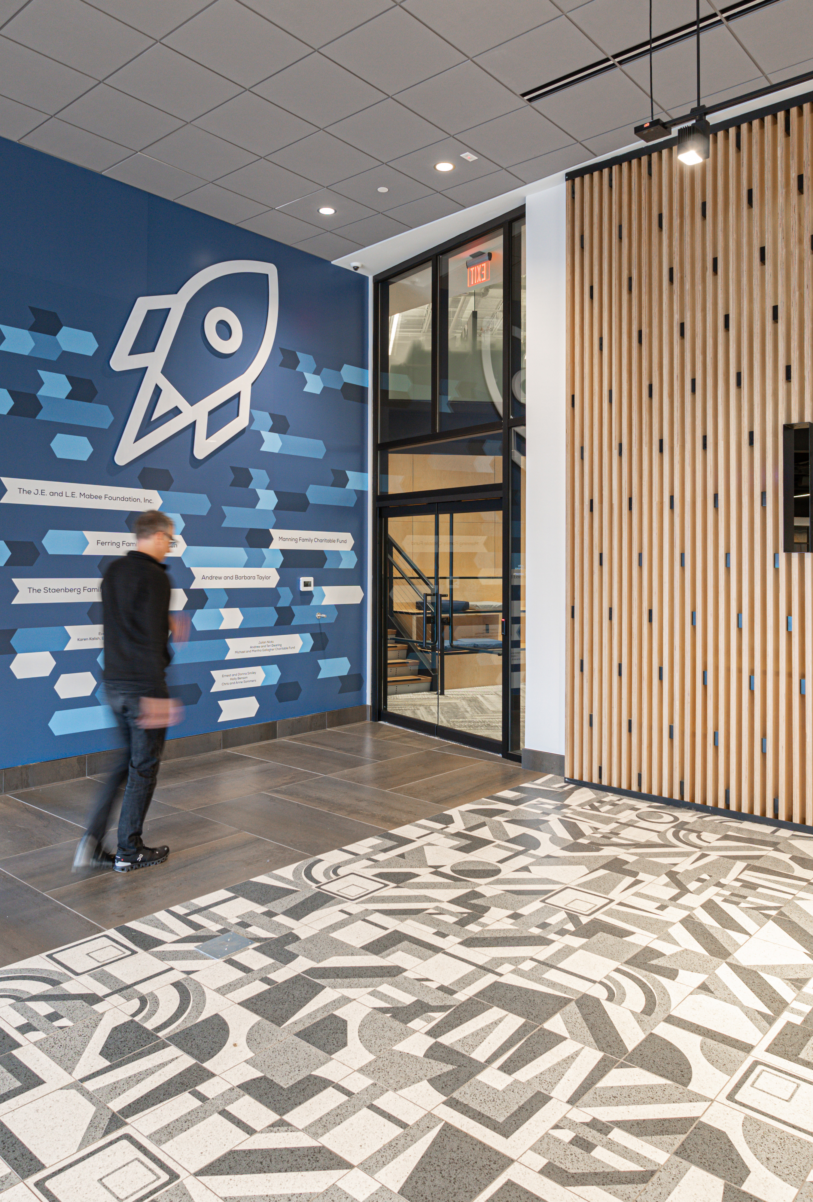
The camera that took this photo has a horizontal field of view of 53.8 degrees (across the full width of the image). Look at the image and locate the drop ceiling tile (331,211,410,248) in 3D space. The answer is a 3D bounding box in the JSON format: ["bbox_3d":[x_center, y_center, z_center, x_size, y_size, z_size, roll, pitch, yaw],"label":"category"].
[{"bbox_3d":[-0.293,-3.247,7.000,0.605,0.020,0.460,4,5,41],"label":"drop ceiling tile"}]

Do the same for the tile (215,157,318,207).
[{"bbox_3d":[-1.045,-3.190,6.133,0.610,0.020,0.610,4,5,41],"label":"tile"}]

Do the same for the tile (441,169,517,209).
[{"bbox_3d":[0.598,-3.171,6.161,0.610,0.020,0.372,4,5,41],"label":"tile"}]

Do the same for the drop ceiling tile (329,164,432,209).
[{"bbox_3d":[-0.185,-3.183,6.192,0.610,0.020,0.610,4,5,41],"label":"drop ceiling tile"}]

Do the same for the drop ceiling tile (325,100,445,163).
[{"bbox_3d":[-0.124,-3.118,5.329,0.603,0.020,0.603,4,5,41],"label":"drop ceiling tile"}]

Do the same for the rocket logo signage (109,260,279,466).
[{"bbox_3d":[-1.688,-2.009,6.578,0.050,1.917,1.615,3,4,41],"label":"rocket logo signage"}]

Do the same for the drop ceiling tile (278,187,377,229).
[{"bbox_3d":[-0.645,-3.222,6.596,0.605,0.020,0.605,4,5,41],"label":"drop ceiling tile"}]

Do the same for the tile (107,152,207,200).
[{"bbox_3d":[-1.868,-3.194,6.043,0.513,0.020,0.610,4,5,41],"label":"tile"}]

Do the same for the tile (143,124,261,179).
[{"bbox_3d":[-1.444,-3.156,5.661,0.603,0.020,0.603,4,5,41],"label":"tile"}]

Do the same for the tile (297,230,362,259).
[{"bbox_3d":[-0.709,-3.272,7.384,0.537,0.020,0.506,4,5,41],"label":"tile"}]

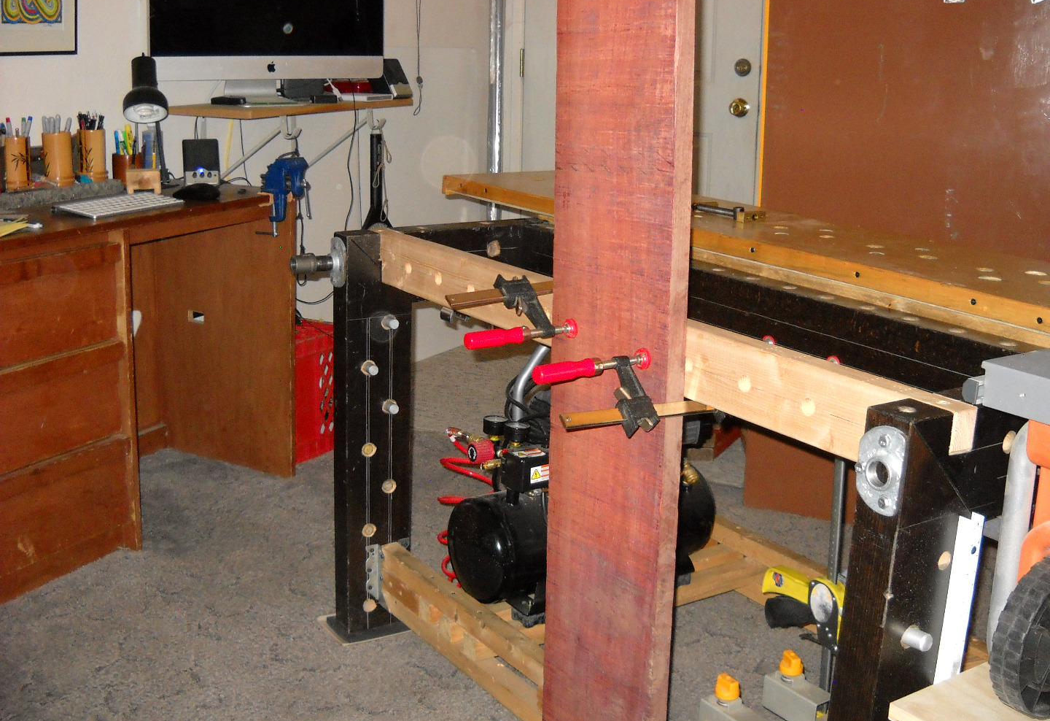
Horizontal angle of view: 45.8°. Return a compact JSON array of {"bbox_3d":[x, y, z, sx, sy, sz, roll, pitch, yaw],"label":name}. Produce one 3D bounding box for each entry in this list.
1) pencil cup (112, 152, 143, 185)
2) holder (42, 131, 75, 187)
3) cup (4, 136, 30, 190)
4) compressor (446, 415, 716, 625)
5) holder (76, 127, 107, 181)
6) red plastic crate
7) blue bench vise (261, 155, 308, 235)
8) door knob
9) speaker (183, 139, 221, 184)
[{"bbox_3d":[-0.959,-0.458,3.000,0.073,0.081,0.073,2,15,0],"label":"pencil cup"},{"bbox_3d":[-1.041,-0.448,2.775,0.068,0.114,0.068,9,16,25],"label":"holder"},{"bbox_3d":[-1.093,-0.425,2.680,0.059,0.112,0.059,9,16,25],"label":"cup"},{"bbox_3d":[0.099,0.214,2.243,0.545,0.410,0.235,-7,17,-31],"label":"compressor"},{"bbox_3d":[-0.999,-0.473,2.875,0.067,0.113,0.067,2,15,0],"label":"holder"},{"bbox_3d":[-0.691,0.076,3.378,0.325,0.325,0.290,11,17,32],"label":"red plastic crate"},{"bbox_3d":[-0.573,-0.395,2.970,0.113,0.185,0.062,9,16,25],"label":"blue bench vise"},{"bbox_3d":[0.739,-0.871,4.290,0.065,0.065,0.066,9,16,25],"label":"door knob"},{"bbox_3d":[-0.808,-0.495,3.110,0.086,0.115,0.085,-4,16,-21],"label":"speaker"}]

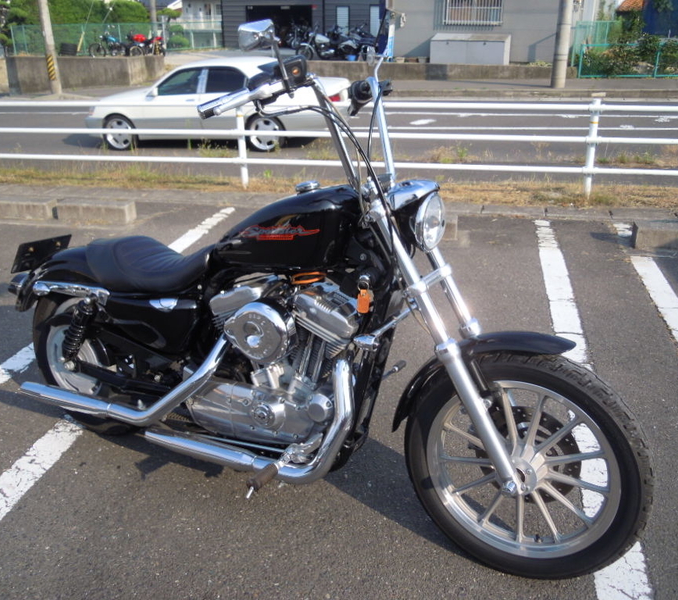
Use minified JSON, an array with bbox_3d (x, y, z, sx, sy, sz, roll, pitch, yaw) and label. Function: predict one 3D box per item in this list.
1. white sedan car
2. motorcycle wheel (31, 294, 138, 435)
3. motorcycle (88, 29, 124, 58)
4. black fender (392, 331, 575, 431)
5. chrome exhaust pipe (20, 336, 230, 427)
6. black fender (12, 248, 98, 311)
[{"bbox_3d":[-2.270,-3.645,12.020,4.780,1.440,1.760,4,24,11],"label":"white sedan car"},{"bbox_3d":[-0.889,0.200,2.400,0.645,0.645,0.150,11,17,25],"label":"motorcycle wheel"},{"bbox_3d":[-8.656,-9.632,24.300,1.950,1.080,0.720,-19,28,-36],"label":"motorcycle"},{"bbox_3d":[0.383,0.249,1.774,0.475,0.385,0.140,12,18,26],"label":"black fender"},{"bbox_3d":[-0.693,0.212,2.039,0.870,0.360,0.120,11,16,23],"label":"chrome exhaust pipe"},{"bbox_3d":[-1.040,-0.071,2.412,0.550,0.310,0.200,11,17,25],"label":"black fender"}]

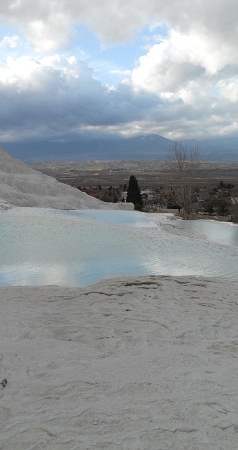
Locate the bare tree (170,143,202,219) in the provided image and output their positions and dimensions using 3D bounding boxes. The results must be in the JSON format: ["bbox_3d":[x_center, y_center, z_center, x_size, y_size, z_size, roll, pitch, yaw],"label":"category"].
[{"bbox_3d":[6.821,-4.564,48.000,3.200,7.700,3.200,0,9,0],"label":"bare tree"}]

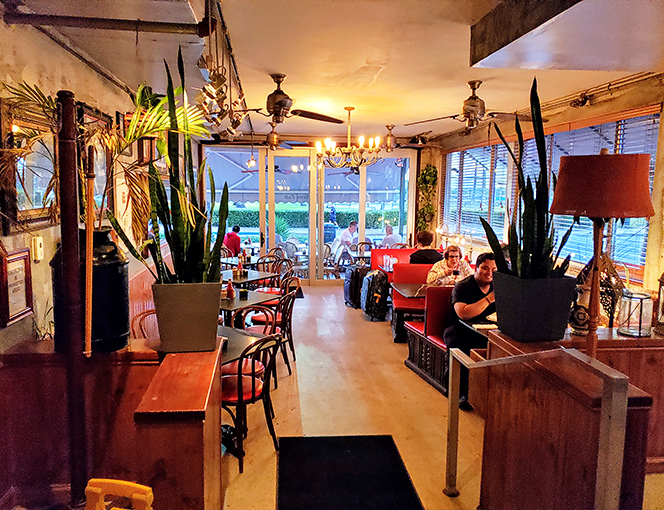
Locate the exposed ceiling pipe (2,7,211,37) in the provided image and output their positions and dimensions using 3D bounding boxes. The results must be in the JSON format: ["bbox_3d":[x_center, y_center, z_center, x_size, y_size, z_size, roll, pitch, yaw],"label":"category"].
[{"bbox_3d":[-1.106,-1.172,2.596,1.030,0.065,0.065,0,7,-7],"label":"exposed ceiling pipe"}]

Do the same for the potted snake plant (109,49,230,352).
[{"bbox_3d":[-0.805,-0.276,2.606,0.570,1.500,0.470,0,7,-7],"label":"potted snake plant"}]

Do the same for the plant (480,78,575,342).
[{"bbox_3d":[1.097,-0.240,2.861,0.460,1.436,0.380,0,7,-7],"label":"plant"}]

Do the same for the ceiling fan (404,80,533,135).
[{"bbox_3d":[1.388,-1.432,4.976,1.400,0.500,1.400,1,7,0],"label":"ceiling fan"}]

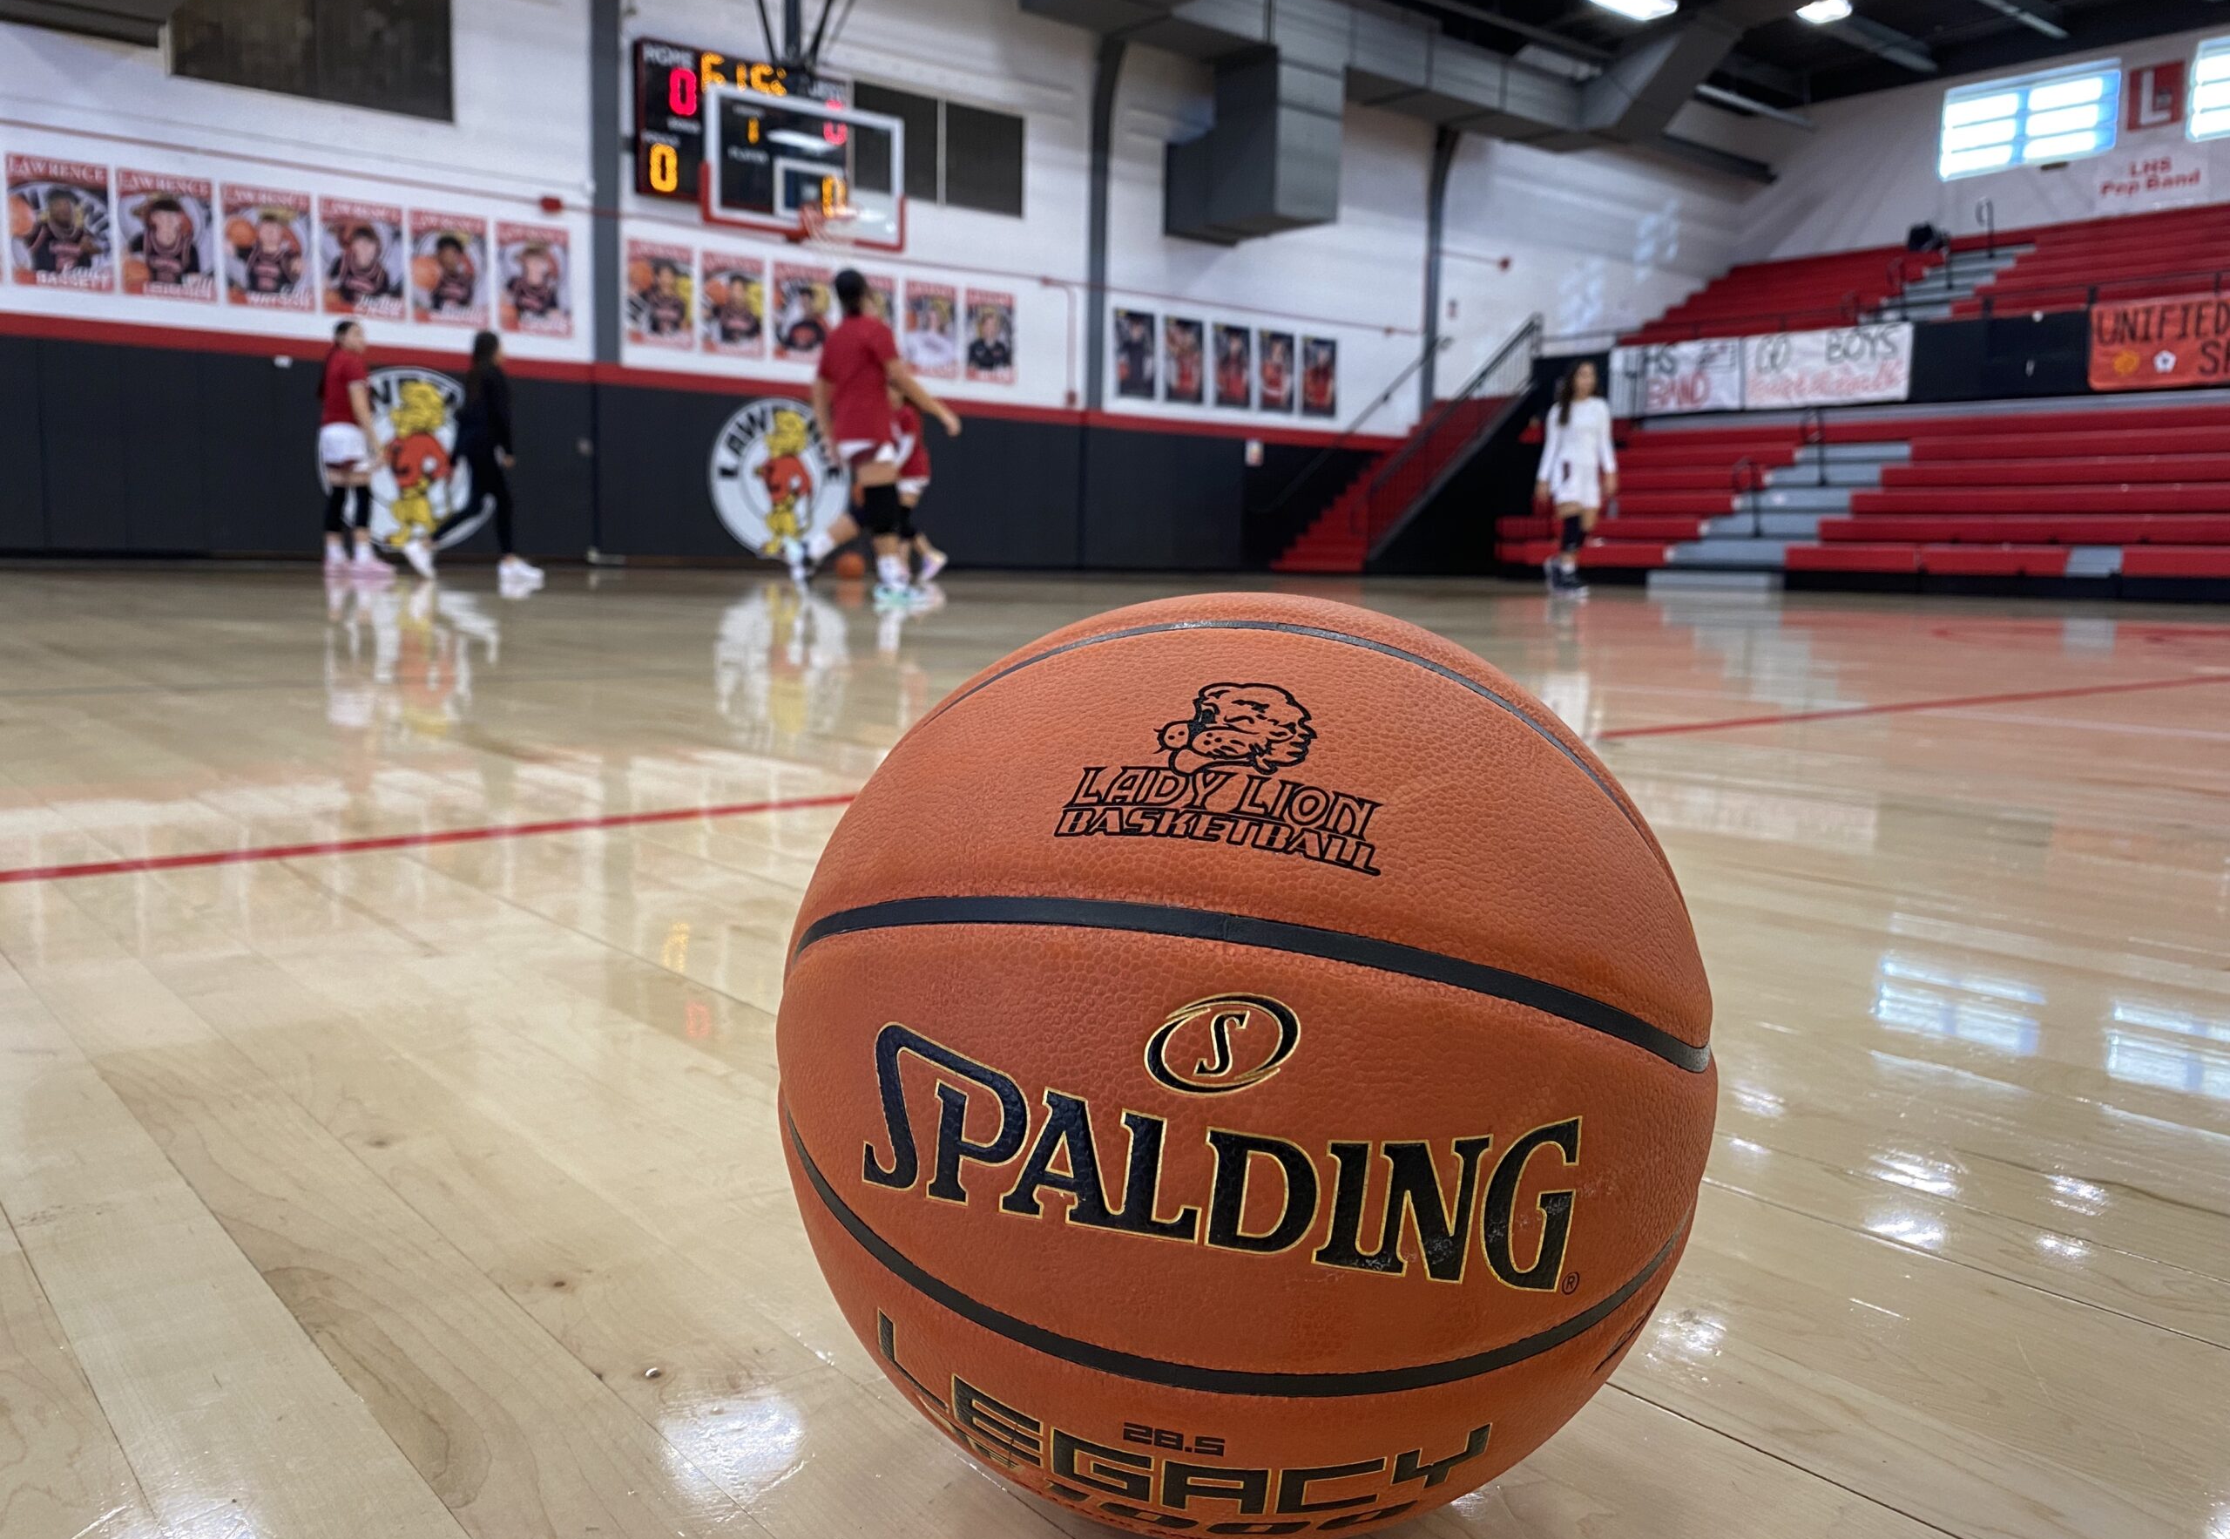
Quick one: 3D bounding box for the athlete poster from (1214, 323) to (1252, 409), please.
[{"bbox_3d":[1.601,-5.480,22.823,0.710,1.099,0.030,-5,9,-38],"label":"athlete poster"}]

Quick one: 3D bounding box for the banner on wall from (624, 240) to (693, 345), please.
[{"bbox_3d":[-4.944,-5.172,18.309,0.754,1.089,0.025,-5,9,-39],"label":"banner on wall"}]

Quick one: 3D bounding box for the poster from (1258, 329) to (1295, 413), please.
[{"bbox_3d":[2.364,-5.759,24.326,0.681,1.133,0.025,-5,9,-39],"label":"poster"}]

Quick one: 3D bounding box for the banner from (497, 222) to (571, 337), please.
[{"bbox_3d":[-6.025,-5.079,17.420,0.754,1.089,0.025,-5,9,-39],"label":"banner"}]

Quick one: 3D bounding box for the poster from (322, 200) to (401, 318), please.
[{"bbox_3d":[-7.131,-4.830,15.883,0.732,1.068,0.030,-5,9,-38],"label":"poster"}]

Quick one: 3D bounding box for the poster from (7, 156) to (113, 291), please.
[{"bbox_3d":[-9.275,-4.790,14.748,0.754,1.089,0.025,-5,9,-39],"label":"poster"}]

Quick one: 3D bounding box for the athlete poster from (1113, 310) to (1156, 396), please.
[{"bbox_3d":[0.266,-5.383,21.761,0.710,1.102,0.030,-5,9,-38],"label":"athlete poster"}]

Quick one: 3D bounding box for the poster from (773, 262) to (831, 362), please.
[{"bbox_3d":[-3.599,-5.268,19.418,0.754,1.089,0.025,-5,9,-39],"label":"poster"}]

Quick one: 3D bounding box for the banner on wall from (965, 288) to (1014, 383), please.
[{"bbox_3d":[-1.518,-5.254,20.343,0.710,1.081,0.030,-5,9,-38],"label":"banner on wall"}]

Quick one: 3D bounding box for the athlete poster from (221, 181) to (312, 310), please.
[{"bbox_3d":[-7.980,-4.909,15.812,0.754,1.089,0.025,-5,9,-39],"label":"athlete poster"}]

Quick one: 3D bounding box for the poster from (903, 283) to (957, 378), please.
[{"bbox_3d":[-2.237,-5.383,20.538,0.754,1.089,0.025,-5,9,-39],"label":"poster"}]

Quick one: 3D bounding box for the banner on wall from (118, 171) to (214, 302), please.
[{"bbox_3d":[-8.411,-4.724,14.868,0.741,1.078,0.030,-5,9,-38],"label":"banner on wall"}]

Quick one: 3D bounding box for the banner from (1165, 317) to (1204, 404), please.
[{"bbox_3d":[0.978,-5.646,23.185,0.681,1.133,0.025,-5,9,-39],"label":"banner"}]

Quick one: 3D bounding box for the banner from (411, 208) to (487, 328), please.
[{"bbox_3d":[-6.688,-5.027,16.874,0.754,1.089,0.025,-5,9,-39],"label":"banner"}]

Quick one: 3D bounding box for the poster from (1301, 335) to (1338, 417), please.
[{"bbox_3d":[2.914,-5.576,23.866,0.710,1.105,0.030,-5,9,-38],"label":"poster"}]

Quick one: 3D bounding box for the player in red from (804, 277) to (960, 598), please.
[{"bbox_3d":[-1.283,-1.807,9.104,0.600,1.700,0.720,8,10,43],"label":"player in red"}]

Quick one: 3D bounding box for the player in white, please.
[{"bbox_3d":[3.347,-2.090,12.191,0.520,1.680,0.380,0,7,-7],"label":"player in white"}]

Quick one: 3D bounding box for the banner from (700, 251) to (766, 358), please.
[{"bbox_3d":[-4.282,-5.213,18.856,0.754,1.089,0.025,-5,9,-39],"label":"banner"}]

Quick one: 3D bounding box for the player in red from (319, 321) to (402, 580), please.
[{"bbox_3d":[-5.078,-2.138,11.235,0.520,1.650,0.460,-2,8,-26],"label":"player in red"}]

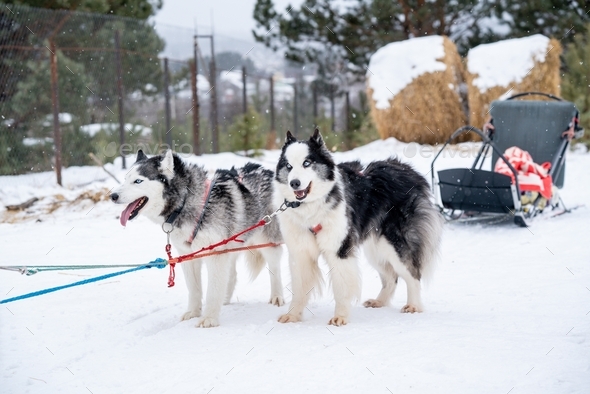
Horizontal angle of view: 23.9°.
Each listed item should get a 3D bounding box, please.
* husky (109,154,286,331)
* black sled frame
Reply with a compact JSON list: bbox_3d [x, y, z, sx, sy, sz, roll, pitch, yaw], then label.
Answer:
[{"bbox_3d":[-0.315,0.136,5.393,0.340,0.650,0.870,3,5,40],"label":"husky"},{"bbox_3d":[1.585,-0.314,10.083,0.620,0.880,1.950,1,4,23],"label":"black sled frame"}]

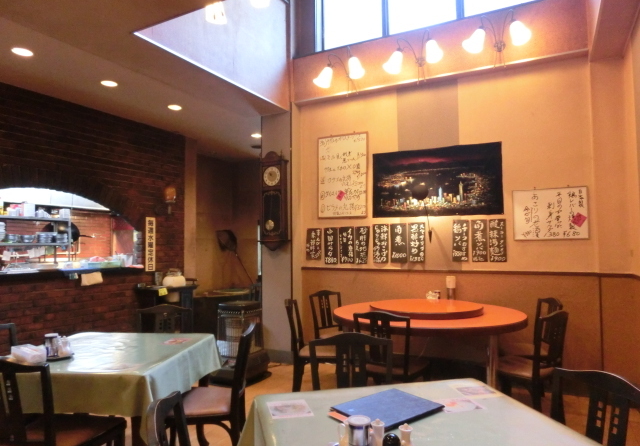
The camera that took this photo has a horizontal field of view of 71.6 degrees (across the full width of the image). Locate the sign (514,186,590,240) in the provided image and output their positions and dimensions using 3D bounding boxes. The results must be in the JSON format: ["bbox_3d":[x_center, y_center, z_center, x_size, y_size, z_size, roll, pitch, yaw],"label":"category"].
[{"bbox_3d":[2.025,-0.075,3.903,0.595,0.455,0.020,-2,-3,27],"label":"sign"}]

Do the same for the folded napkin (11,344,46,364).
[{"bbox_3d":[-1.507,0.682,2.302,0.250,0.055,0.095,-3,-4,39],"label":"folded napkin"}]

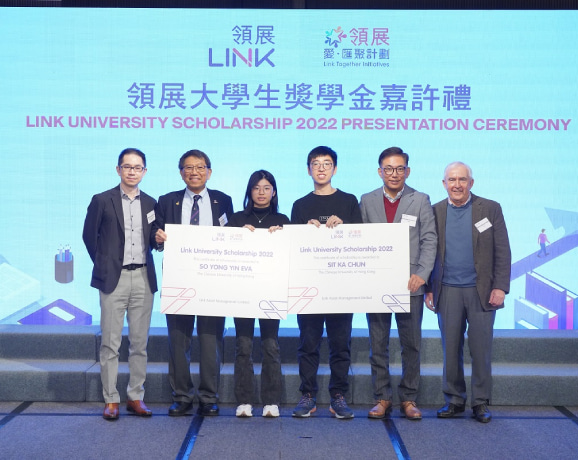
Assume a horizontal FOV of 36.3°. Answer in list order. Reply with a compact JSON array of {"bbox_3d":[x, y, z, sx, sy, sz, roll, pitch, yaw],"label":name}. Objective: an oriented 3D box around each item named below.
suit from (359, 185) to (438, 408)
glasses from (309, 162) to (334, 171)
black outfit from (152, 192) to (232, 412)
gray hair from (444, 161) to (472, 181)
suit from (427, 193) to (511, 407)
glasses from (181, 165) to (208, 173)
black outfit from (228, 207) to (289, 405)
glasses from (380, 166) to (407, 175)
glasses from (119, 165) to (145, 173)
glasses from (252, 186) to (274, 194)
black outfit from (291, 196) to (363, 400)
[{"bbox_3d":[0.719,0.415,5.760,0.510,1.410,0.340,1,3,7],"label":"suit"},{"bbox_3d":[0.217,-0.411,5.690,0.145,0.050,0.140,1,3,2],"label":"glasses"},{"bbox_3d":[-0.614,0.441,5.760,0.520,1.410,0.340,0,3,-6],"label":"black outfit"},{"bbox_3d":[1.099,-0.372,5.700,0.175,0.155,0.190,1,3,7],"label":"gray hair"},{"bbox_3d":[1.179,0.454,5.760,0.540,1.400,0.340,1,3,11],"label":"suit"},{"bbox_3d":[-0.608,-0.392,5.690,0.150,0.050,0.140,0,3,-5],"label":"glasses"},{"bbox_3d":[-0.189,0.485,5.740,0.410,1.280,0.330,0,3,-2],"label":"black outfit"},{"bbox_3d":[0.684,-0.380,5.690,0.150,0.050,0.140,1,3,6],"label":"glasses"},{"bbox_3d":[-1.011,-0.394,5.690,0.150,0.045,0.140,0,3,-9],"label":"glasses"},{"bbox_3d":[-0.164,-0.255,5.680,0.138,0.046,0.135,0,3,-2],"label":"glasses"},{"bbox_3d":[0.244,0.420,5.740,0.470,1.350,0.360,0,3,1],"label":"black outfit"}]

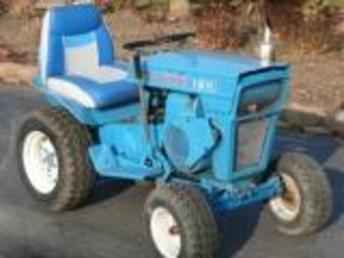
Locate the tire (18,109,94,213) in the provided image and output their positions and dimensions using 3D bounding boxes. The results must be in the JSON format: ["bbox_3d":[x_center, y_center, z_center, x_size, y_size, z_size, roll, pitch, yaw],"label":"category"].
[{"bbox_3d":[-0.654,0.172,4.670,0.210,0.580,0.580,-12,17,-39],"label":"tire"}]

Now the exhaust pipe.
[{"bbox_3d":[0.435,-0.400,3.846,0.065,0.230,0.065,-1,13,0],"label":"exhaust pipe"}]

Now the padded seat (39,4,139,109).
[{"bbox_3d":[-0.431,-0.425,4.768,0.470,0.510,0.500,-12,17,-39],"label":"padded seat"}]

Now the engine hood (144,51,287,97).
[{"bbox_3d":[0.205,-0.272,4.031,0.340,0.170,0.690,-12,15,-39],"label":"engine hood"}]

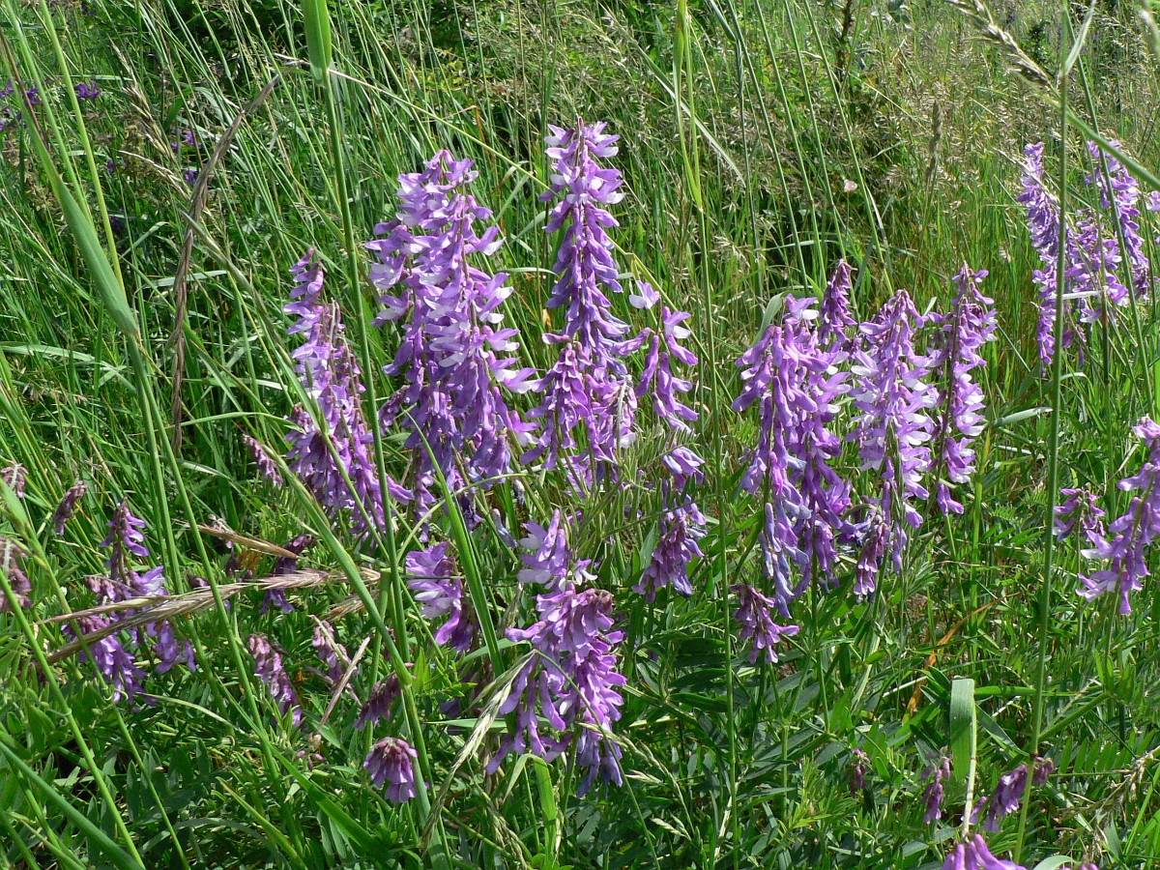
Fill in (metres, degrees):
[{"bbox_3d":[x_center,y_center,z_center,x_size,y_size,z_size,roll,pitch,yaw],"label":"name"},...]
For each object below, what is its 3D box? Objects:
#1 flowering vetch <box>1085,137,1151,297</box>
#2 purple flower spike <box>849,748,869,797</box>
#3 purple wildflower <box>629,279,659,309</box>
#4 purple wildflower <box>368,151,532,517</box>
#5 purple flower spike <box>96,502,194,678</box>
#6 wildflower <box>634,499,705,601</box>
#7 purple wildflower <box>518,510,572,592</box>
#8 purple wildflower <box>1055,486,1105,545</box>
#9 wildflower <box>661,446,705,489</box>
[{"bbox_3d":[0.410,-0.166,0.920,0.047,0.110,0.043,0,18,0],"label":"flowering vetch"},{"bbox_3d":[0.130,0.157,0.560,0.009,0.021,0.009,0,18,0],"label":"purple flower spike"},{"bbox_3d":[0.032,-0.070,0.600,0.015,0.012,0.012,0,18,0],"label":"purple wildflower"},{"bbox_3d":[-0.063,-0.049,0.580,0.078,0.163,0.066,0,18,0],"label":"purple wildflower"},{"bbox_3d":[-0.234,0.083,0.650,0.052,0.085,0.042,0,18,0],"label":"purple flower spike"},{"bbox_3d":[0.044,0.058,0.600,0.035,0.044,0.029,0,18,0],"label":"wildflower"},{"bbox_3d":[-0.016,0.053,0.550,0.025,0.032,0.022,0,18,0],"label":"purple wildflower"},{"bbox_3d":[0.282,0.045,0.680,0.029,0.026,0.026,0,18,0],"label":"purple wildflower"},{"bbox_3d":[0.050,0.016,0.590,0.021,0.017,0.018,0,18,0],"label":"wildflower"}]

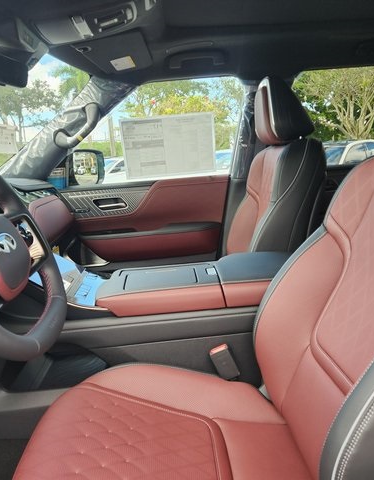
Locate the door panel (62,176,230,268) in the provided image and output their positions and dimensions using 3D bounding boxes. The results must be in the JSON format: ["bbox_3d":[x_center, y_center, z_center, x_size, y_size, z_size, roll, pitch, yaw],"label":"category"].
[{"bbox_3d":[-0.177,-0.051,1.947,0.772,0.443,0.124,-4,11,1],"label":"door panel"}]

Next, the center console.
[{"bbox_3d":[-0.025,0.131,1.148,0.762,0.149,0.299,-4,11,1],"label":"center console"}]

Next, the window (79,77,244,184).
[{"bbox_3d":[-0.140,-0.460,1.862,0.762,0.433,0.062,-4,26,1],"label":"window"}]

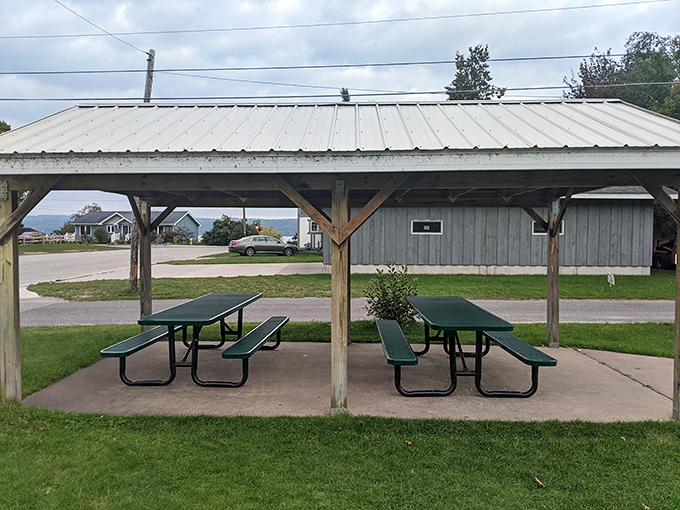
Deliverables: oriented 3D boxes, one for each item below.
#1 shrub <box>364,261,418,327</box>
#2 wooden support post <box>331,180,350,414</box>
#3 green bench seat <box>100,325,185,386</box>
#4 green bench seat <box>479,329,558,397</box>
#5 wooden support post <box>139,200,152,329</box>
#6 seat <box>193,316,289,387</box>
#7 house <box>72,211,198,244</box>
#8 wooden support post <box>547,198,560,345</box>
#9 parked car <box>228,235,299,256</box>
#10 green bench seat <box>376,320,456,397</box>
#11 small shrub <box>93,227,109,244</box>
[{"bbox_3d":[0.875,0.686,9.100,0.900,1.150,0.900,0,2,2],"label":"shrub"},{"bbox_3d":[0.002,0.391,4.816,0.140,2.137,0.140,0,2,2],"label":"wooden support post"},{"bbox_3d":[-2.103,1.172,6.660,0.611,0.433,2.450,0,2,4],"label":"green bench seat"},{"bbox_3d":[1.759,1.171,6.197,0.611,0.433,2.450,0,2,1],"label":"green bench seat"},{"bbox_3d":[-2.990,0.256,8.138,0.140,2.157,0.140,0,2,2],"label":"wooden support post"},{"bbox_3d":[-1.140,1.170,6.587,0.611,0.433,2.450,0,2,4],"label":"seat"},{"bbox_3d":[-35.047,-4.819,91.611,19.500,5.300,8.200,0,2,13],"label":"house"},{"bbox_3d":[3.167,0.287,7.852,0.140,2.177,0.140,0,2,2],"label":"wooden support post"},{"bbox_3d":[-5.625,-0.693,39.100,5.010,1.480,1.850,-1,2,-24],"label":"parked car"},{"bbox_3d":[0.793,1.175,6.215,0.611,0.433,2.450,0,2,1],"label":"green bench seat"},{"bbox_3d":[-39.428,-3.151,87.500,2.200,2.650,2.200,0,2,13],"label":"small shrub"}]

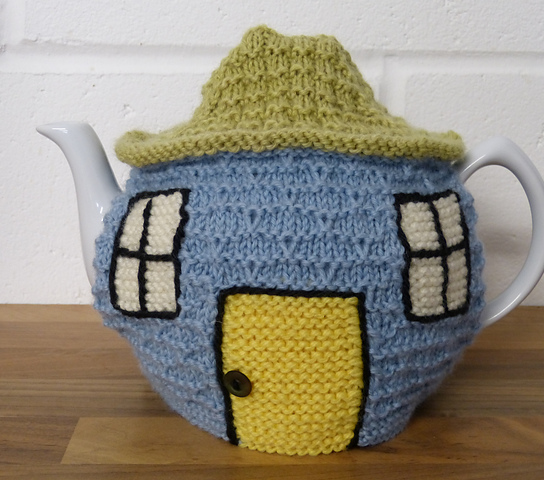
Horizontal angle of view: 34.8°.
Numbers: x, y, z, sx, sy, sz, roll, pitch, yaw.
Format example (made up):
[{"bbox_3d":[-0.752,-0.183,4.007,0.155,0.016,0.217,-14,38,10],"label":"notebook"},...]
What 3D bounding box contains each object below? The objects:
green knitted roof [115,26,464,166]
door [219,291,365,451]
[{"bbox_3d":[0.009,-0.062,0.376,0.156,0.060,0.150,0,14,0],"label":"green knitted roof"},{"bbox_3d":[0.008,0.053,0.334,0.055,0.080,0.033,0,14,0],"label":"door"}]

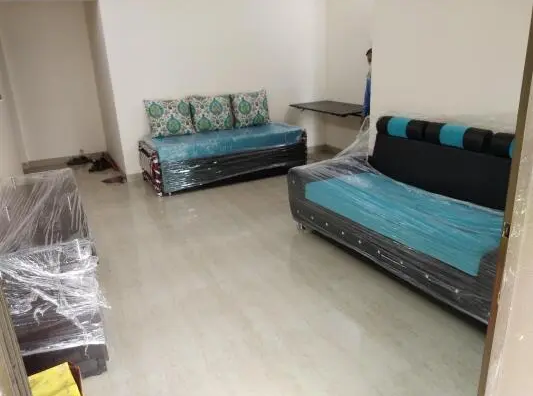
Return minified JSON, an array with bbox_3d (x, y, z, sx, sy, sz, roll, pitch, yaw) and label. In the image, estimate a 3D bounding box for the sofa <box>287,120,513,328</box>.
[{"bbox_3d":[1.056,0.007,3.004,0.929,0.837,1.859,-13,21,-28],"label":"sofa"}]

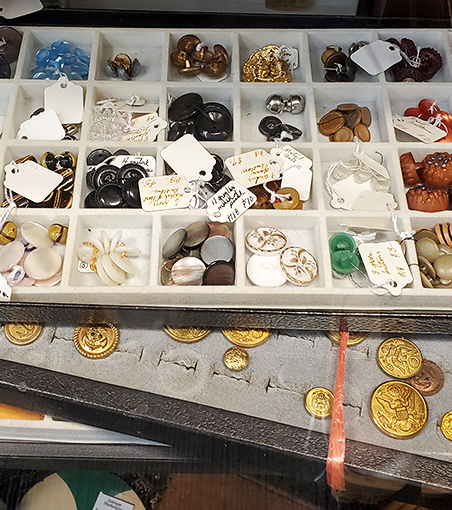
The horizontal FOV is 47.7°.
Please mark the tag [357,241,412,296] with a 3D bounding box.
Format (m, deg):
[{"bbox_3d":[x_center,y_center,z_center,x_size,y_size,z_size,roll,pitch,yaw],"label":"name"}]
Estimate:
[{"bbox_3d":[0.080,0.006,0.254,0.022,0.001,0.031,-6,59,-5],"label":"tag"}]

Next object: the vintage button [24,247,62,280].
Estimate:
[{"bbox_3d":[-0.097,0.005,0.271,0.020,0.003,0.020,0,66,-1],"label":"vintage button"}]

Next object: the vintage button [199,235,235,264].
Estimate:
[{"bbox_3d":[-0.005,-0.002,0.275,0.018,0.003,0.018,0,66,-1],"label":"vintage button"}]

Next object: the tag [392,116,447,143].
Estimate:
[{"bbox_3d":[0.110,-0.074,0.295,0.030,0.001,0.022,35,51,29],"label":"tag"}]

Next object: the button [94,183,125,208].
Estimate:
[{"bbox_3d":[-0.065,-0.032,0.284,0.017,0.005,0.017,0,80,-2],"label":"button"}]

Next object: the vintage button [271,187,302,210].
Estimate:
[{"bbox_3d":[0.034,-0.030,0.283,0.015,0.003,0.015,-4,72,14],"label":"vintage button"}]

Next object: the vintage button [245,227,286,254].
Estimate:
[{"bbox_3d":[0.022,-0.007,0.274,0.022,0.004,0.022,1,40,-1],"label":"vintage button"}]

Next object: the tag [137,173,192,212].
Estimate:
[{"bbox_3d":[-0.030,-0.034,0.276,0.031,0.002,0.021,-6,66,-6],"label":"tag"}]

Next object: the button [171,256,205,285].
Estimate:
[{"bbox_3d":[-0.020,0.010,0.271,0.018,0.003,0.018,0,66,-1],"label":"button"}]

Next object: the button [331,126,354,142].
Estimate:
[{"bbox_3d":[0.069,-0.069,0.304,0.013,0.004,0.013,1,76,-3],"label":"button"}]

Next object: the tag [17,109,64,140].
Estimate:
[{"bbox_3d":[-0.112,-0.072,0.302,0.030,0.001,0.021,-30,81,-9],"label":"tag"}]

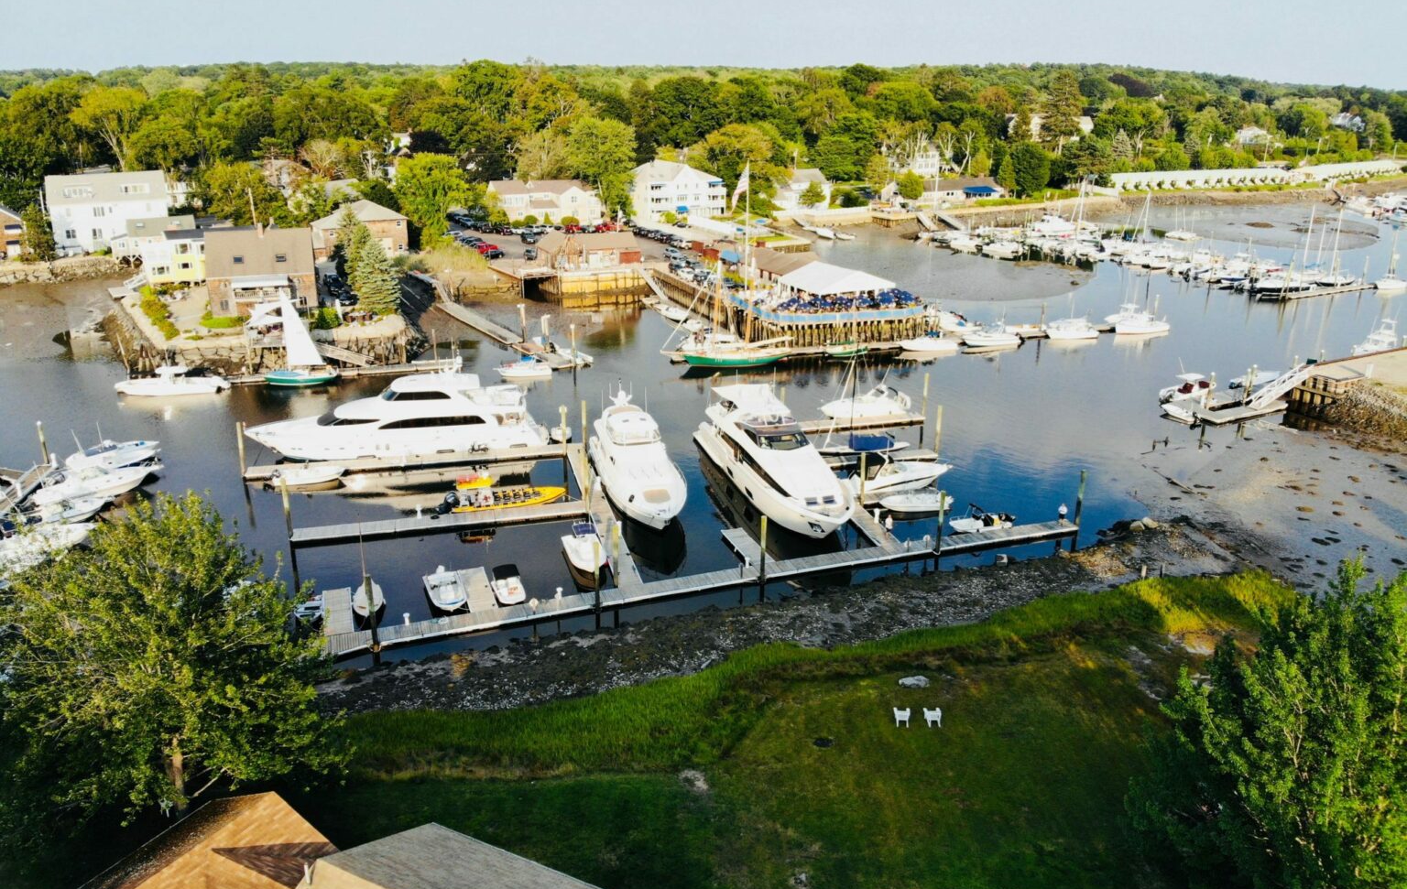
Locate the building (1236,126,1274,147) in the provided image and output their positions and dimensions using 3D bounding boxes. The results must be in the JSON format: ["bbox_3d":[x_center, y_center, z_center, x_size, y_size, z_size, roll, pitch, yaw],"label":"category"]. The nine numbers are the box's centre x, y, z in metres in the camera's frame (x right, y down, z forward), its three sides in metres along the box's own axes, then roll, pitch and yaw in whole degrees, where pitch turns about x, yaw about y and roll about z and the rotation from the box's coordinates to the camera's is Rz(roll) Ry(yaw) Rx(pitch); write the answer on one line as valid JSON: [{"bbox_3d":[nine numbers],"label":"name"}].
[{"bbox_3d":[212.430,-119.140,376.510,10.300,7.100,10.300,-10,23,-26],"label":"building"}]

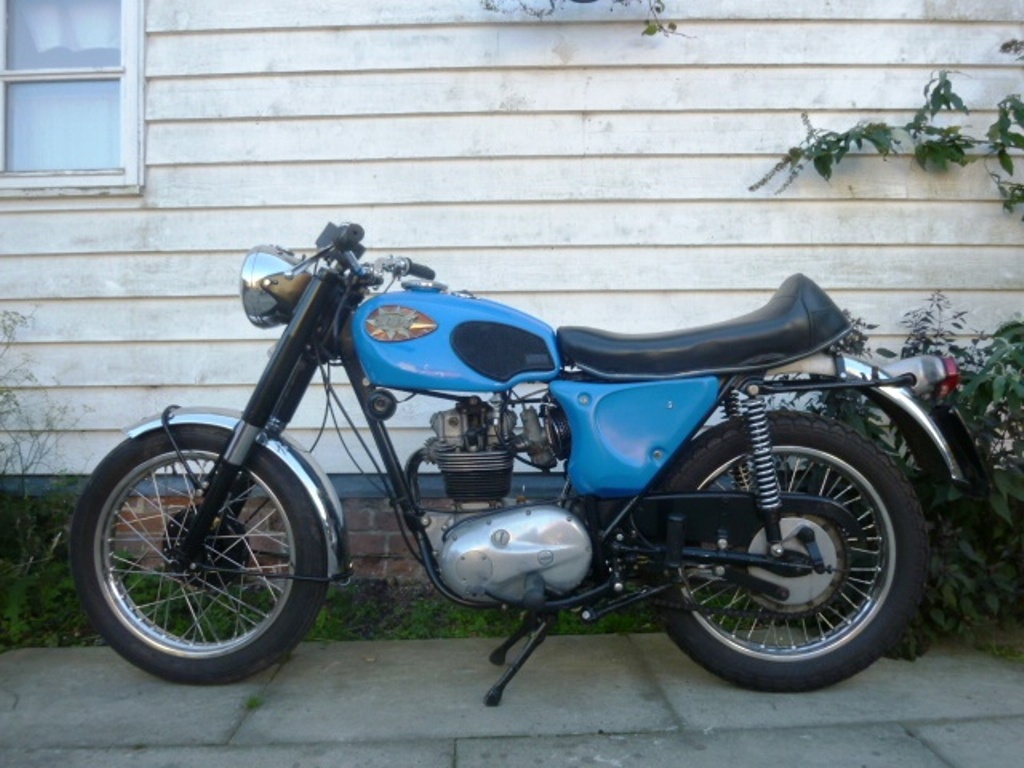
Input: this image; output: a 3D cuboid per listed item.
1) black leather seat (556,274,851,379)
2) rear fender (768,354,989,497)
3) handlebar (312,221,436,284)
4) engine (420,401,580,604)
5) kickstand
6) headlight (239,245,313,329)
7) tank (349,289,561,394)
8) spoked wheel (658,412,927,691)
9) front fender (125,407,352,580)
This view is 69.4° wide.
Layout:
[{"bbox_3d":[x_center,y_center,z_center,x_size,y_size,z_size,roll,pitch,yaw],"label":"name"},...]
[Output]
[{"bbox_3d":[0.428,-0.130,1.703,0.665,0.235,0.250,0,-1,3],"label":"black leather seat"},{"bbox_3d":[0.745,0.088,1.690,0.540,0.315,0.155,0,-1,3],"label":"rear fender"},{"bbox_3d":[-0.318,-0.272,1.733,0.155,0.095,0.700,0,-1,5],"label":"handlebar"},{"bbox_3d":[-0.024,0.255,1.722,0.390,0.475,0.290,0,-1,3],"label":"engine"},{"bbox_3d":[0.018,0.603,1.730,0.160,0.205,0.280,0,-1,3],"label":"kickstand"},{"bbox_3d":[-0.550,-0.229,1.745,0.185,0.197,0.190,0,-1,5],"label":"headlight"},{"bbox_3d":[-0.120,-0.108,1.727,0.475,0.245,0.260,0,-1,3],"label":"tank"},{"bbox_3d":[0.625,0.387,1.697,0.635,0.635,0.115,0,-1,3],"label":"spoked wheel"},{"bbox_3d":[-0.650,0.250,1.750,0.500,0.395,0.125,0,-1,5],"label":"front fender"}]

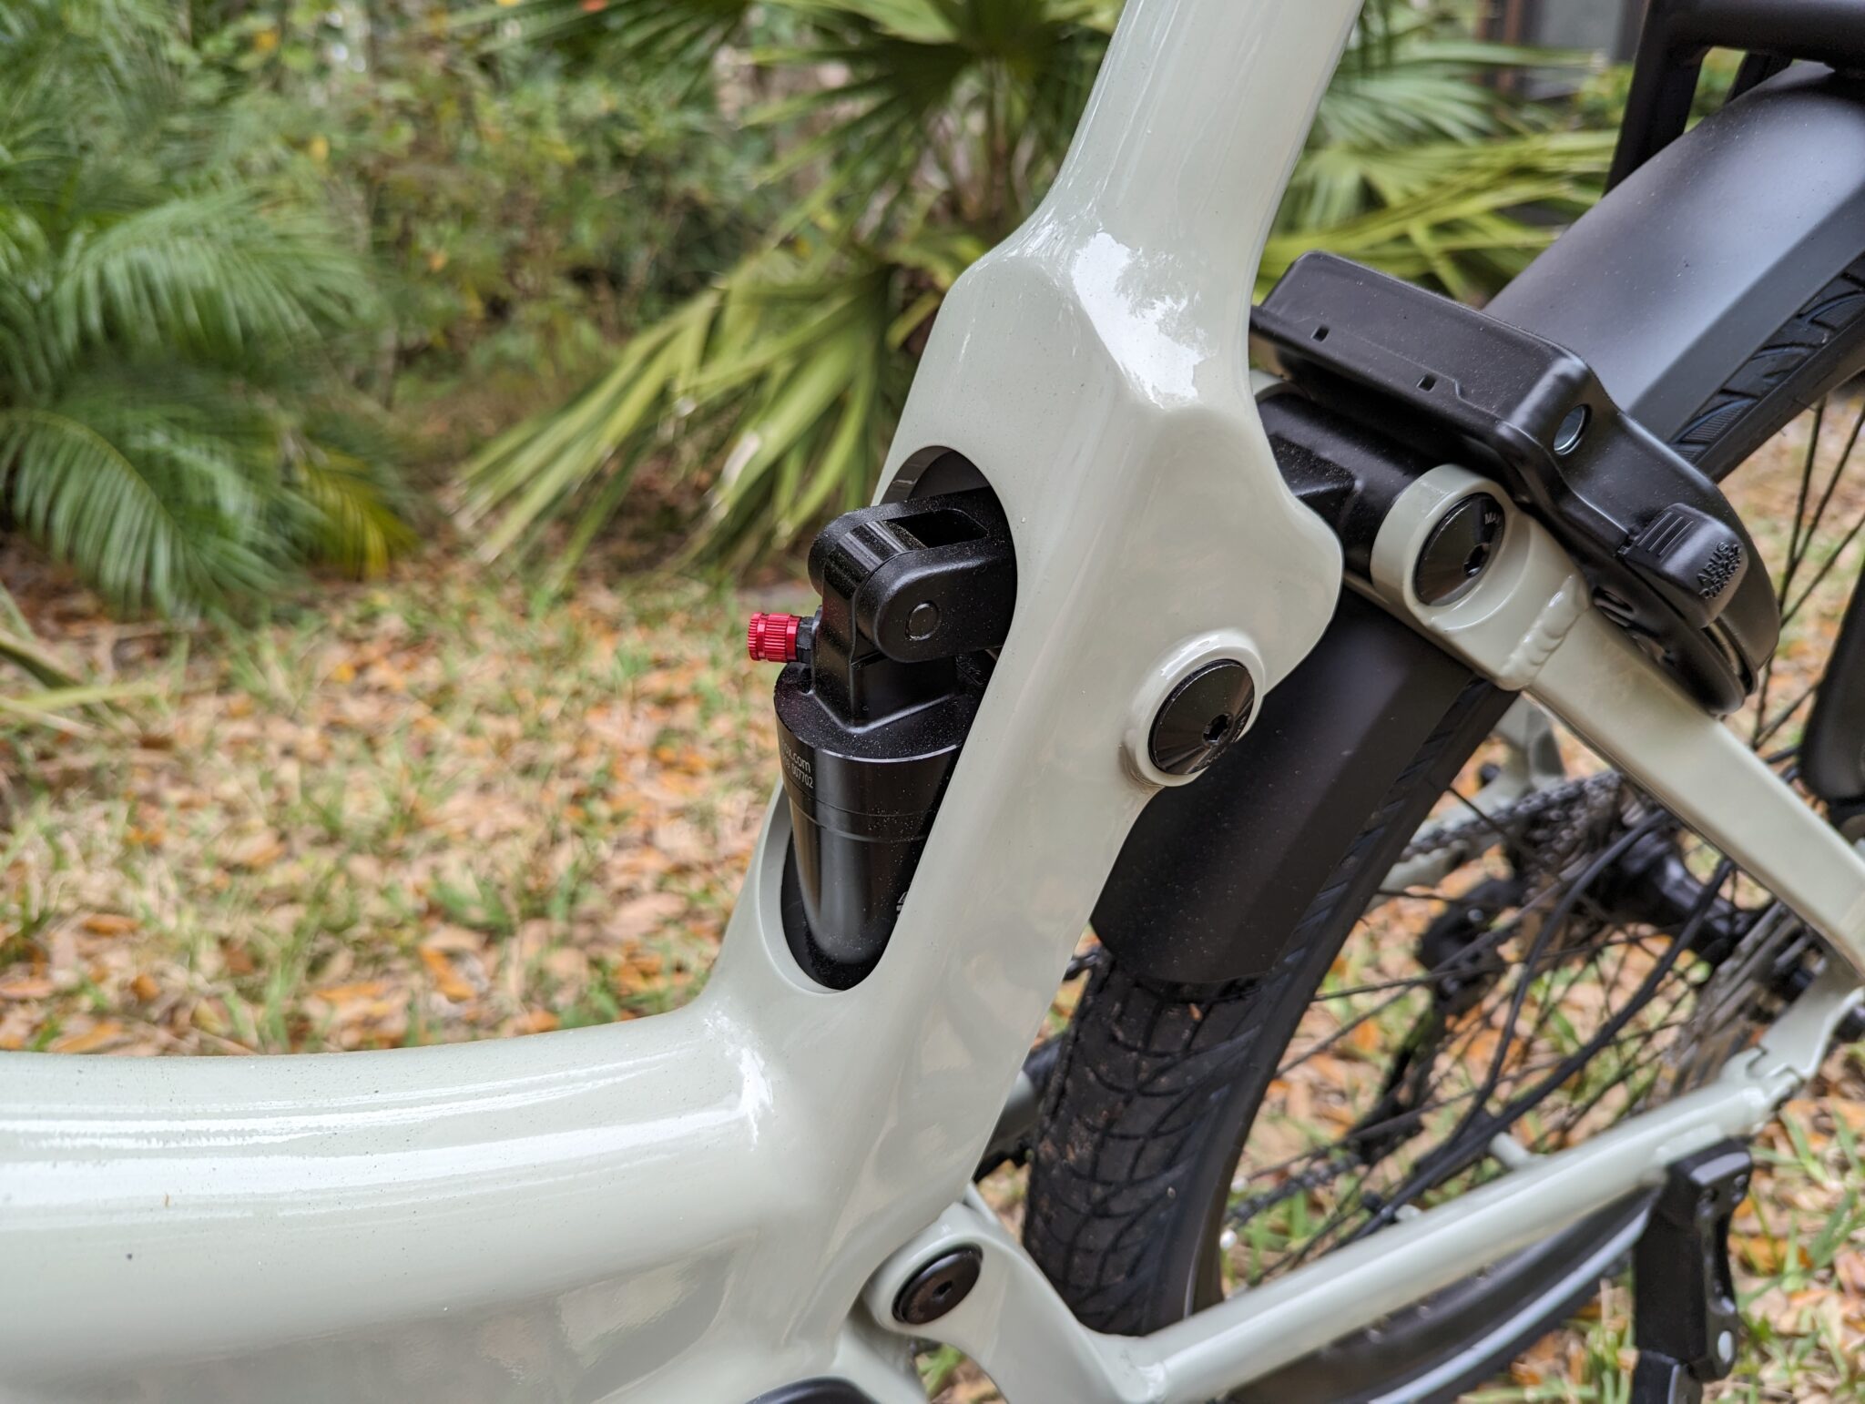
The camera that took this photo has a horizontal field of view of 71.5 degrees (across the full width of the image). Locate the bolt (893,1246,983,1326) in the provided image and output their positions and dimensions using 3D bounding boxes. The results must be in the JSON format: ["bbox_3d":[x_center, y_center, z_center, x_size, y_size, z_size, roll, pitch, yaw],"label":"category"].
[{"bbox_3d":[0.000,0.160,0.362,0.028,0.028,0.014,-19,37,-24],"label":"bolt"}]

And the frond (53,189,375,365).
[{"bbox_3d":[-1.250,-0.738,2.250,0.500,0.250,0.270,8,24,11],"label":"frond"}]

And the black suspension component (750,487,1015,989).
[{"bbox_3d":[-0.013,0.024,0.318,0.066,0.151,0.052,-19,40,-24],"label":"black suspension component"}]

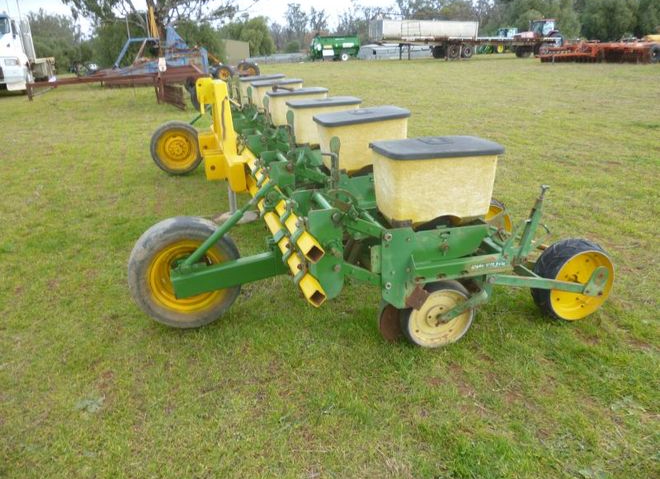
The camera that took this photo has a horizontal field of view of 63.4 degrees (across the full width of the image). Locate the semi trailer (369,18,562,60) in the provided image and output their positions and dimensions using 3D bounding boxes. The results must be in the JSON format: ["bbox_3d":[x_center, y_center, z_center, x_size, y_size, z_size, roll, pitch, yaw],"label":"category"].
[{"bbox_3d":[10.581,-15.739,42.158,14.600,2.850,2.500,-4,21,-11],"label":"semi trailer"}]

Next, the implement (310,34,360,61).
[{"bbox_3d":[0.420,-15.360,42.835,3.500,1.950,2.000,-7,22,-17],"label":"implement"}]

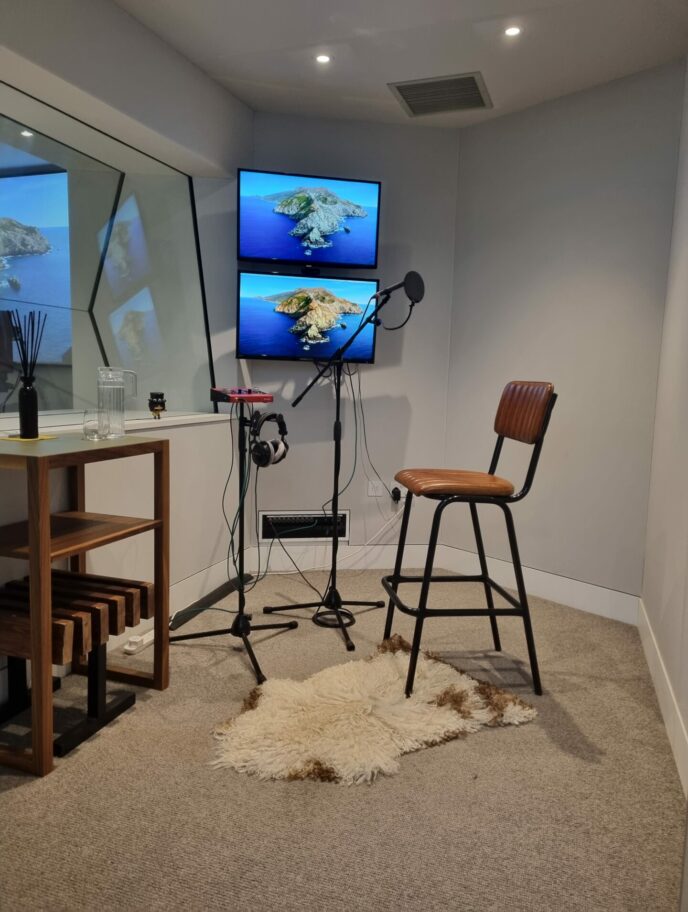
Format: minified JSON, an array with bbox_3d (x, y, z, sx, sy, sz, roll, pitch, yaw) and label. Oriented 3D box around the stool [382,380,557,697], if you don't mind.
[{"bbox_3d":[0.425,0.286,2.499,0.540,1.040,0.430,1,7,-8],"label":"stool"}]

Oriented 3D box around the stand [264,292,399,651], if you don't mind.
[{"bbox_3d":[-0.071,0.021,2.974,0.581,1.427,0.590,4,7,18],"label":"stand"}]

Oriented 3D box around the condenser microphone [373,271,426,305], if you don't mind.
[{"bbox_3d":[0.238,-0.679,2.790,0.130,0.140,0.250,-5,-4,-44],"label":"condenser microphone"}]

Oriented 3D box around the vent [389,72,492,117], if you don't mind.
[{"bbox_3d":[0.469,-1.713,3.263,0.424,0.030,0.420,4,7,20],"label":"vent"}]

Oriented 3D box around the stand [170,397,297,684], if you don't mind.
[{"bbox_3d":[-0.365,0.279,2.577,0.576,0.990,0.503,-1,7,-23],"label":"stand"}]

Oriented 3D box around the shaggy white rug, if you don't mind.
[{"bbox_3d":[0.022,0.803,2.233,1.060,0.060,0.780,-3,8,-35],"label":"shaggy white rug"}]

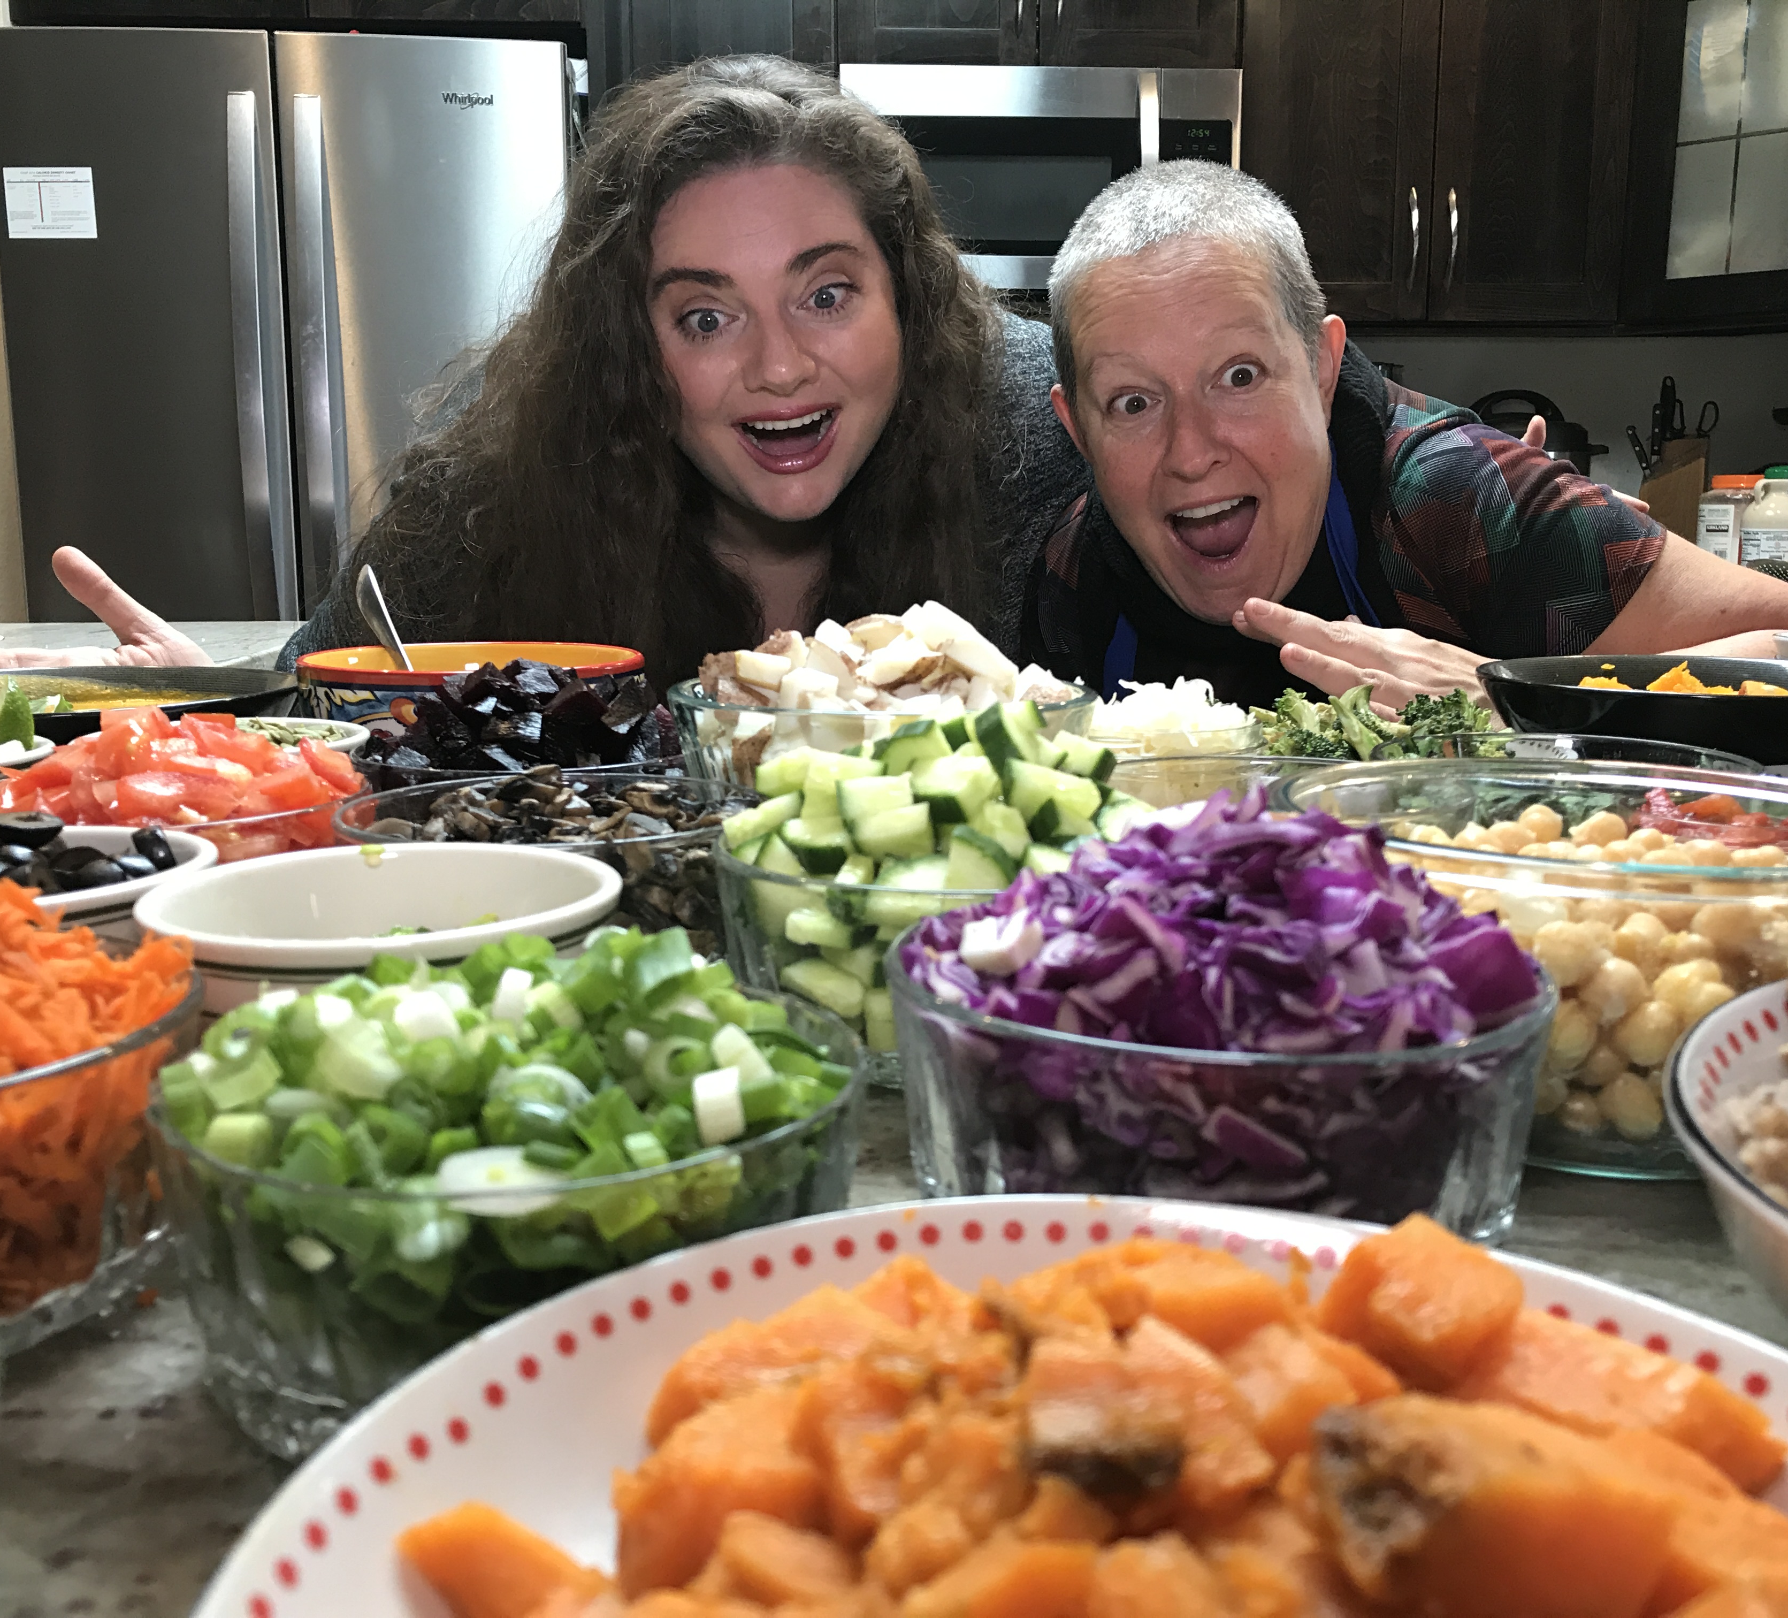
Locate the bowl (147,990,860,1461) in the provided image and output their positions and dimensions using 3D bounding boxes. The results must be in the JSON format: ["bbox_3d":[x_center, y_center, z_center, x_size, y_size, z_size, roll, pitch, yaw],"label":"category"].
[{"bbox_3d":[-0.063,0.066,0.299,0.117,0.048,0.117,0,10,0],"label":"bowl"}]

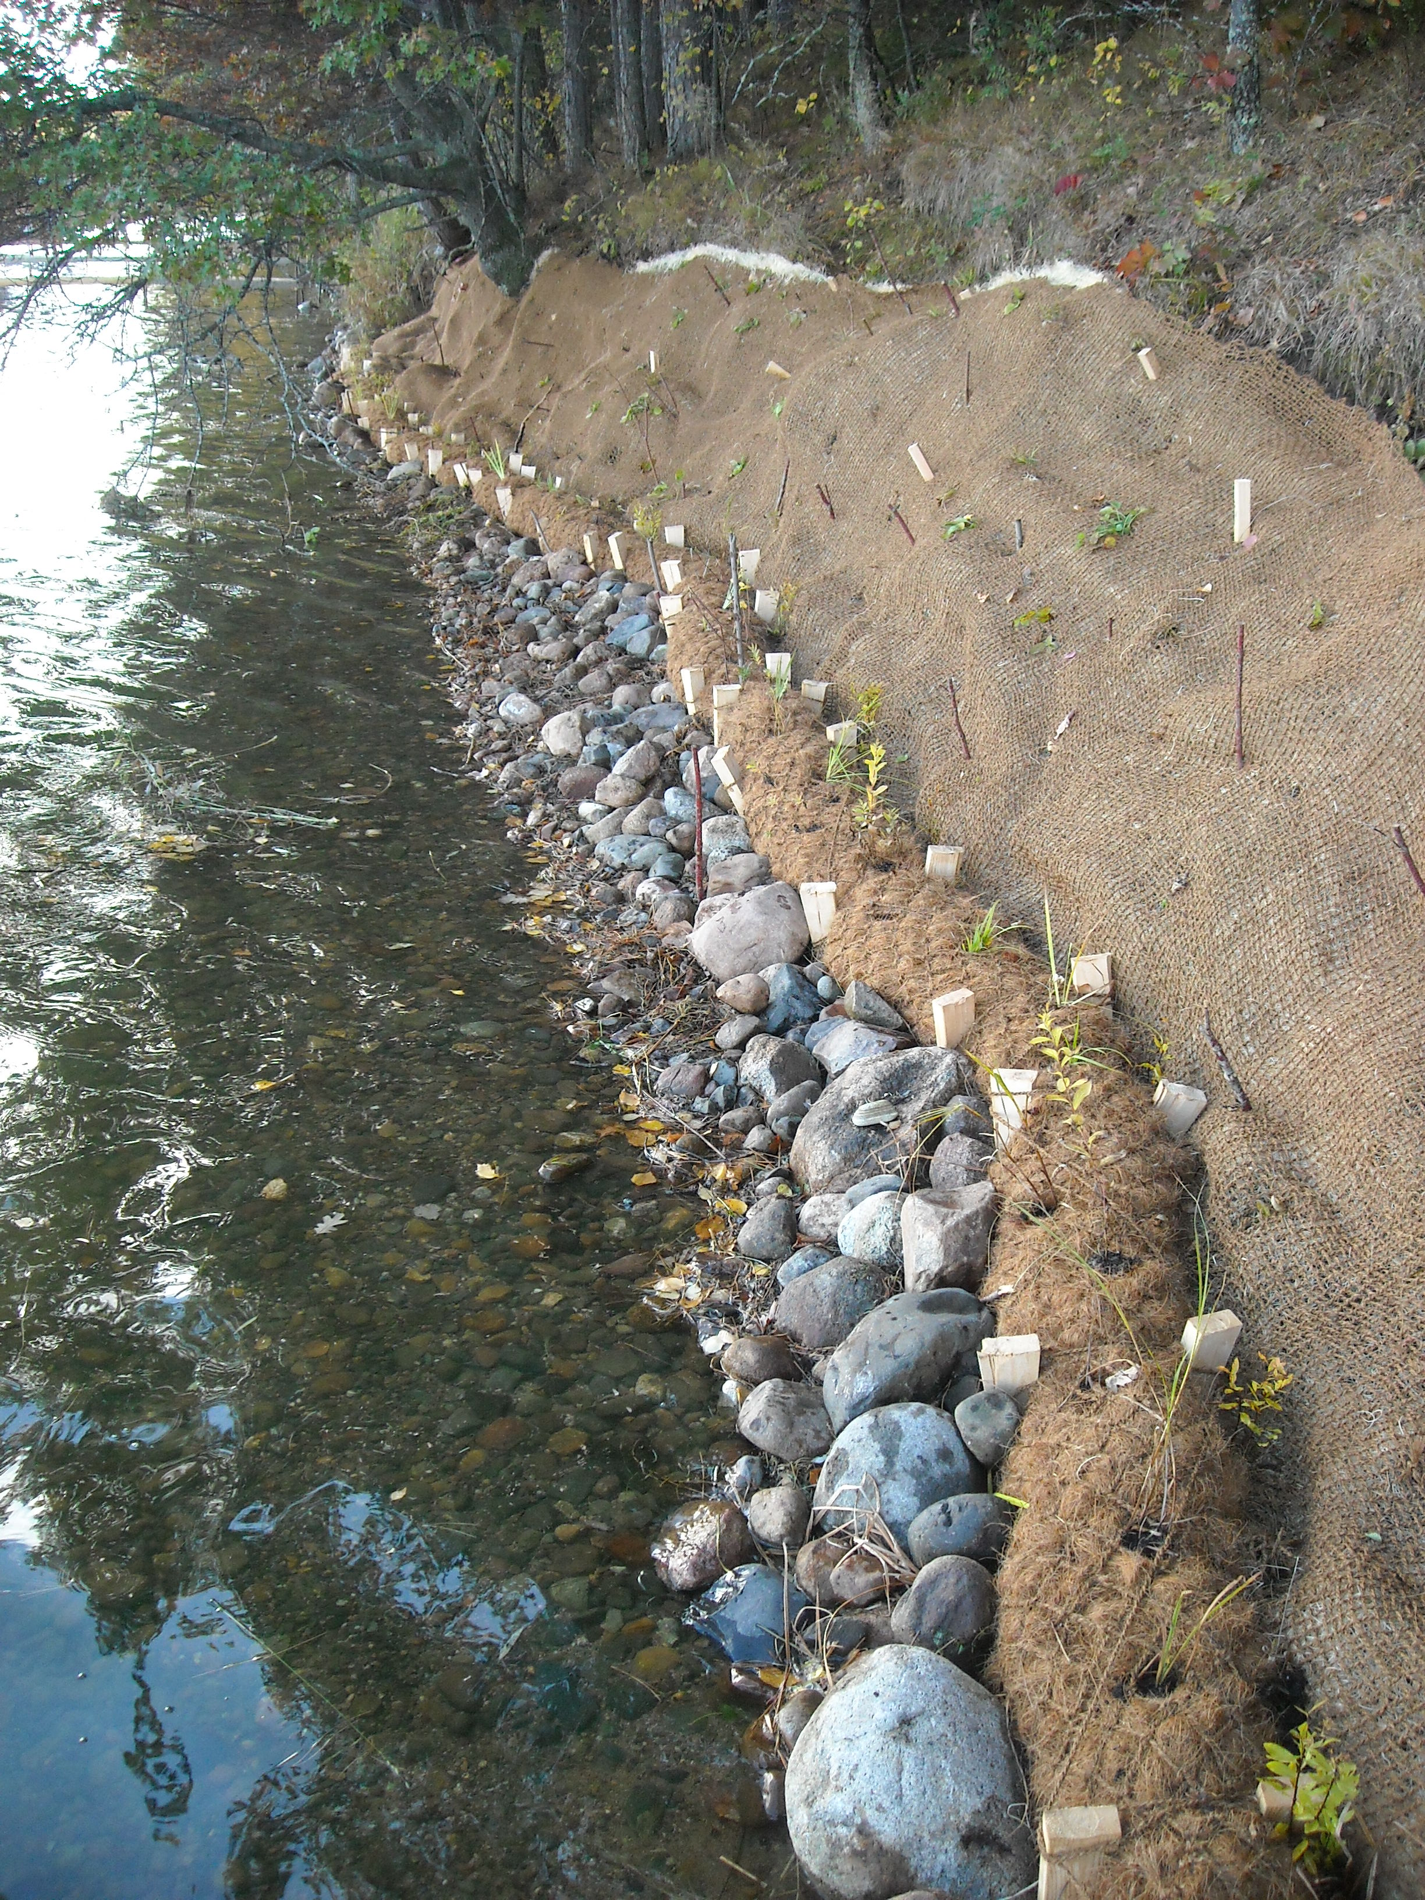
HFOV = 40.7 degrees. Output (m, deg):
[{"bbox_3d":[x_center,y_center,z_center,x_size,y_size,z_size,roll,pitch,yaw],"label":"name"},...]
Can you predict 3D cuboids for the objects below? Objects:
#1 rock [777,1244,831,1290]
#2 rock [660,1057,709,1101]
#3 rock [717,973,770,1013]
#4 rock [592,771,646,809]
[{"bbox_3d":[0.179,0.609,3.674,0.123,0.085,0.086,-14,25,-32],"label":"rock"},{"bbox_3d":[-0.064,0.302,4.483,0.130,0.085,0.105,-11,23,-28],"label":"rock"},{"bbox_3d":[0.080,0.109,4.855,0.130,0.095,0.115,-4,21,-9],"label":"rock"},{"bbox_3d":[-0.300,-0.509,6.157,0.175,0.125,0.150,0,21,0],"label":"rock"}]

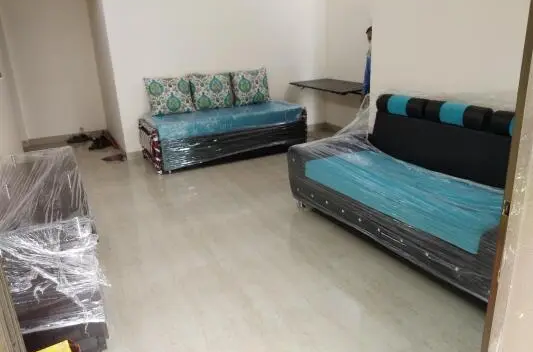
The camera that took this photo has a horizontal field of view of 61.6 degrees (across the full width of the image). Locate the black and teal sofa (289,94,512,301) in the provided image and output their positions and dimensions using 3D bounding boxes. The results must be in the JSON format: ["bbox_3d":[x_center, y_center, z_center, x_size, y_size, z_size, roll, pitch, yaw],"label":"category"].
[{"bbox_3d":[1.056,0.007,3.004,0.929,0.837,1.859,-13,21,-28],"label":"black and teal sofa"}]

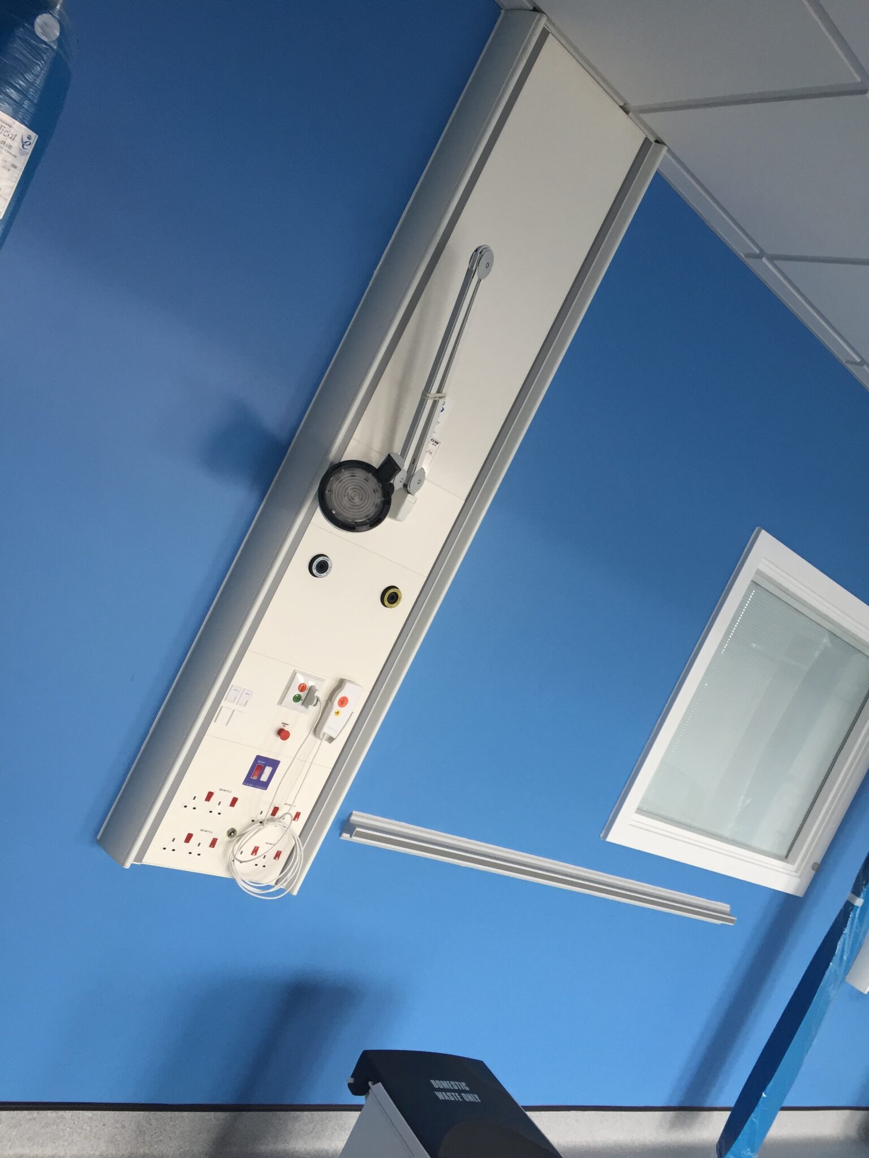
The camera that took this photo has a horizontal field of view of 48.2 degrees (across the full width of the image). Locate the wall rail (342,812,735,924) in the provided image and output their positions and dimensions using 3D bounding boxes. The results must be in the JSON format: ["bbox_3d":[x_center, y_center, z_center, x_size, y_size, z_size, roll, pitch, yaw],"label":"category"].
[{"bbox_3d":[0.433,0.927,2.968,1.797,0.076,0.048,25,2,-38],"label":"wall rail"}]

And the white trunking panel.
[{"bbox_3d":[-0.076,-0.212,2.162,0.512,1.943,0.107,25,2,-38],"label":"white trunking panel"}]

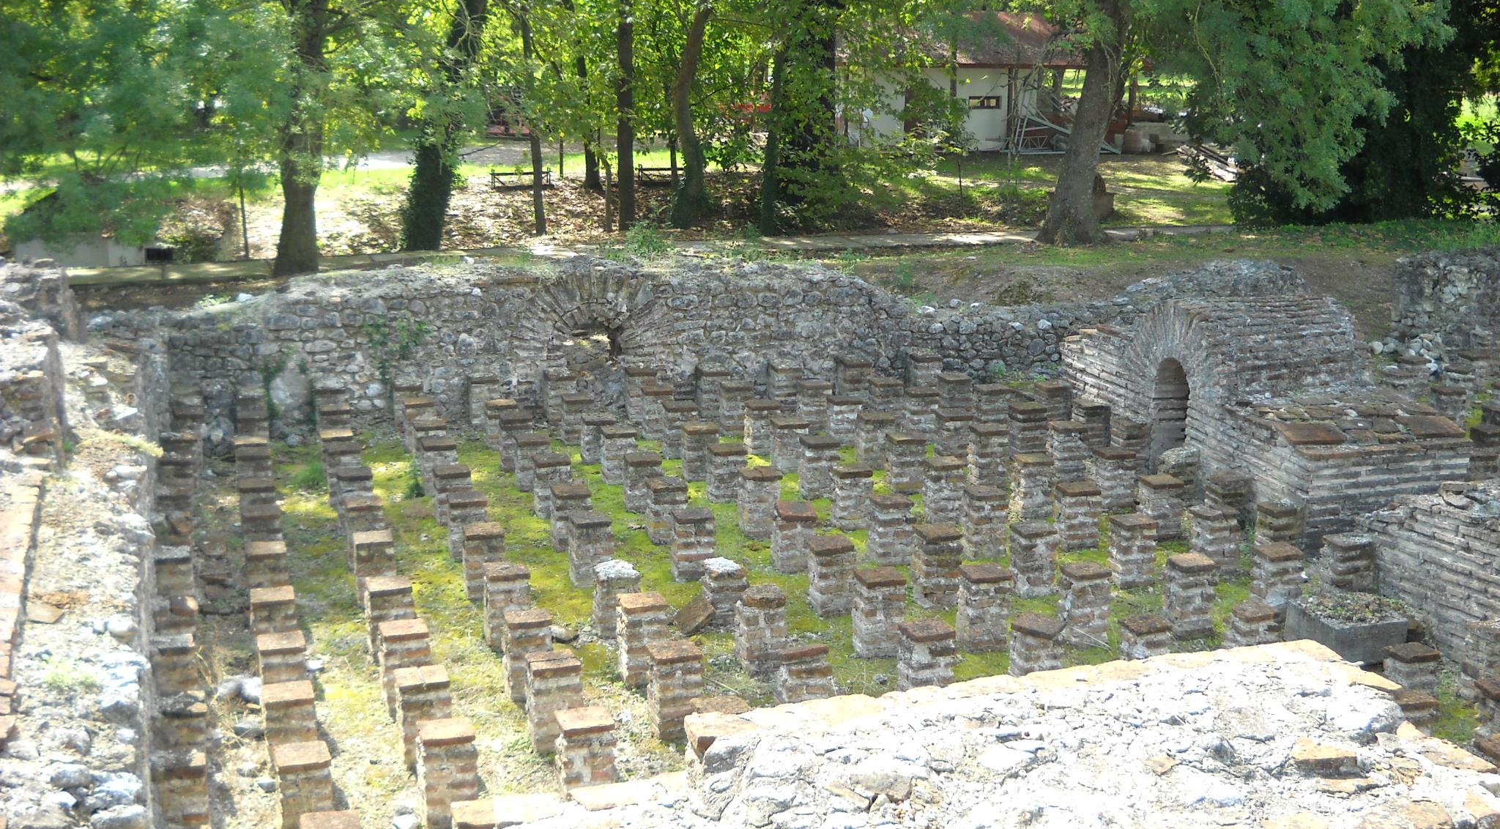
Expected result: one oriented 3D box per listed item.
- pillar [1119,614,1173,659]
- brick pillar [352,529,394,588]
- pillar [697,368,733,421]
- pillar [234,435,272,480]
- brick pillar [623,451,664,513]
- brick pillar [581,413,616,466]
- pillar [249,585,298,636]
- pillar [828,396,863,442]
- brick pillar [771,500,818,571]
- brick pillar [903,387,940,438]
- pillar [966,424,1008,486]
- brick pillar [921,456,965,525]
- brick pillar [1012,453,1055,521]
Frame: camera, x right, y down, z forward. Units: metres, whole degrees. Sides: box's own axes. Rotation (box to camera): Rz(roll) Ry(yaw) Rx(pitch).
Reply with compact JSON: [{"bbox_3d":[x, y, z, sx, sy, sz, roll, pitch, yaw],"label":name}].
[{"bbox_3d":[2.653,1.642,11.960,0.277,0.490,0.268,-3,16,-17],"label":"pillar"},{"bbox_3d":[-2.885,1.192,13.651,0.284,0.516,0.284,-4,14,-17],"label":"brick pillar"},{"bbox_3d":[-0.404,-0.219,19.804,0.316,0.520,0.316,-4,15,-17],"label":"pillar"},{"bbox_3d":[-4.380,0.545,15.699,0.307,0.528,0.290,-3,15,-17],"label":"pillar"},{"bbox_3d":[-0.933,0.594,15.511,0.290,0.473,0.286,-3,16,-17],"label":"brick pillar"},{"bbox_3d":[-1.479,0.249,17.310,0.284,0.430,0.284,-4,14,-17],"label":"brick pillar"},{"bbox_3d":[-3.281,1.470,12.248,0.307,0.489,0.290,-3,15,-17],"label":"pillar"},{"bbox_3d":[1.136,0.068,21.510,0.331,0.504,0.331,-3,16,-17],"label":"pillar"},{"bbox_3d":[0.378,1.032,15.076,0.303,0.517,0.303,-4,15,-17],"label":"brick pillar"},{"bbox_3d":[1.883,0.027,19.587,0.312,0.560,0.312,-4,15,-17],"label":"brick pillar"},{"bbox_3d":[2.612,0.440,19.524,0.331,0.627,0.331,-5,16,-17],"label":"pillar"},{"bbox_3d":[1.700,0.674,15.549,0.307,0.543,0.290,-3,15,-17],"label":"brick pillar"},{"bbox_3d":[2.498,0.641,15.722,0.299,0.523,0.275,-3,16,-17],"label":"brick pillar"}]

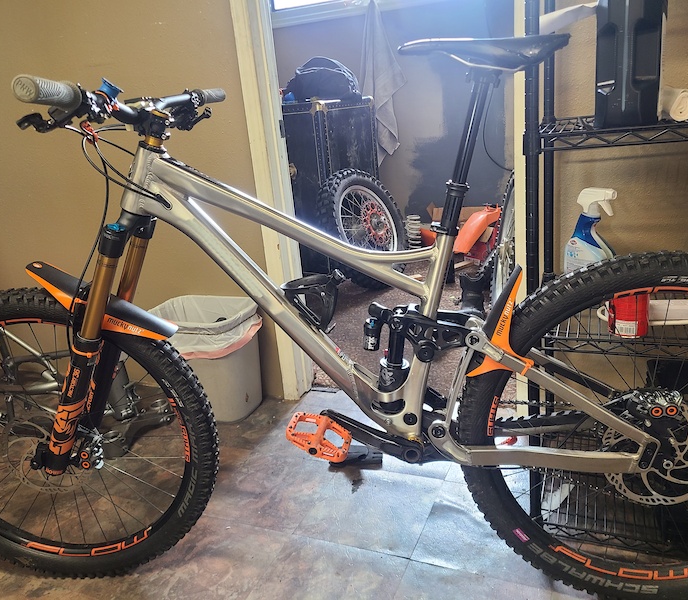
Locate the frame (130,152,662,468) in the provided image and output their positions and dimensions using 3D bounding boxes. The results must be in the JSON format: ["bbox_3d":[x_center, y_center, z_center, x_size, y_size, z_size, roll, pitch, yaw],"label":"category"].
[{"bbox_3d":[0.069,-0.003,1.122,0.980,0.645,0.170,-3,15,10],"label":"frame"}]

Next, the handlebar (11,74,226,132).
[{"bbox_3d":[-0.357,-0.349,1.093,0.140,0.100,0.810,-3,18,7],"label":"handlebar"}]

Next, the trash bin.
[{"bbox_3d":[-0.482,0.219,2.147,0.390,0.387,0.265,2,18,24],"label":"trash bin"}]

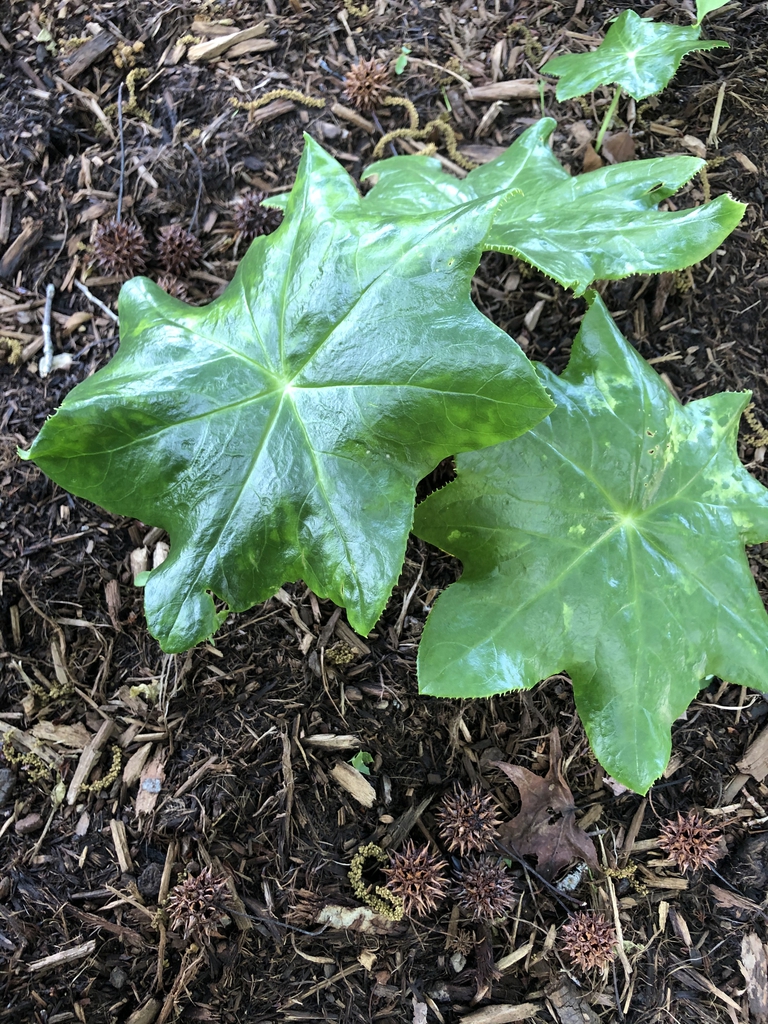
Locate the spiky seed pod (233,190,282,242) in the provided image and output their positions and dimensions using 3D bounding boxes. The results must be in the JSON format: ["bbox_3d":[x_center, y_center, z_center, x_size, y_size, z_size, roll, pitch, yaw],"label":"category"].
[{"bbox_3d":[-0.084,-0.200,0.561,0.035,0.033,0.035,0,73,0],"label":"spiky seed pod"}]

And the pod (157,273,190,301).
[{"bbox_3d":[-0.138,-0.146,0.544,0.028,0.027,0.028,0,73,0],"label":"pod"}]

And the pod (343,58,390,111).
[{"bbox_3d":[-0.013,-0.306,0.594,0.034,0.033,0.034,0,73,0],"label":"pod"}]

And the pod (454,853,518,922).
[{"bbox_3d":[0.053,0.199,0.439,0.033,0.032,0.033,0,73,0],"label":"pod"}]

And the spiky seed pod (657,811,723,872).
[{"bbox_3d":[0.165,0.177,0.446,0.033,0.032,0.033,0,73,0],"label":"spiky seed pod"}]

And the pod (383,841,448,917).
[{"bbox_3d":[0.017,0.195,0.440,0.035,0.034,0.035,0,73,0],"label":"pod"}]

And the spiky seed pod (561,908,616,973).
[{"bbox_3d":[0.106,0.224,0.431,0.030,0.029,0.030,0,73,0],"label":"spiky seed pod"}]

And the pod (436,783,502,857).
[{"bbox_3d":[0.046,0.167,0.449,0.036,0.035,0.036,0,73,0],"label":"pod"}]

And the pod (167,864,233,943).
[{"bbox_3d":[-0.098,0.206,0.437,0.035,0.034,0.035,0,73,0],"label":"pod"}]

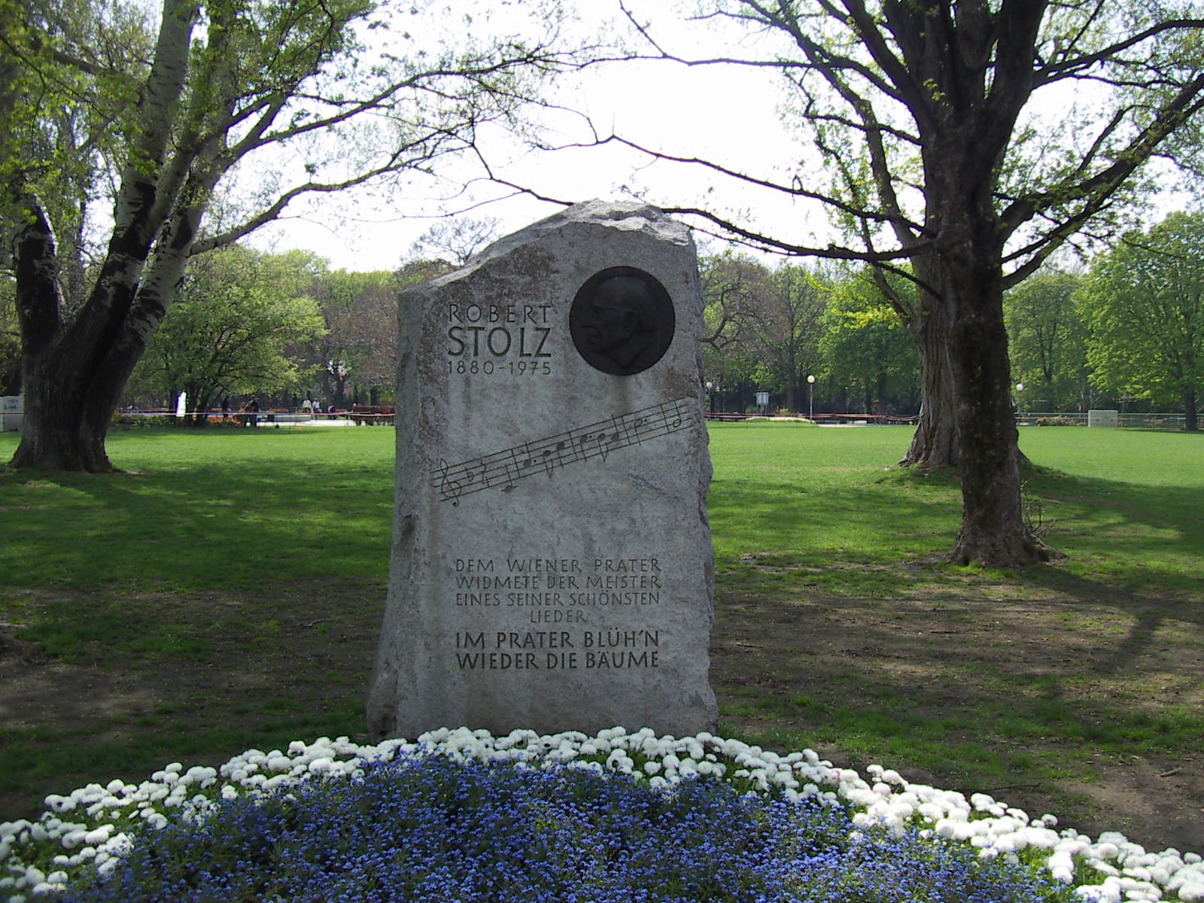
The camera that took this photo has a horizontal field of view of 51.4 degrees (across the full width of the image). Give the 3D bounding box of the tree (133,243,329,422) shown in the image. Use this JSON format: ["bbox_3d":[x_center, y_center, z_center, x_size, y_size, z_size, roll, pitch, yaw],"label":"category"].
[{"bbox_3d":[-21.060,-6.515,69.791,11.460,9.940,10.500,0,2,0],"label":"tree"}]

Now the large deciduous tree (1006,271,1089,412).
[{"bbox_3d":[37.783,-9.189,105.711,8.600,12.420,8.800,0,2,0],"label":"large deciduous tree"}]

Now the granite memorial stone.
[{"bbox_3d":[-0.240,0.076,5.178,1.380,2.200,0.480,0,2,-6],"label":"granite memorial stone"}]

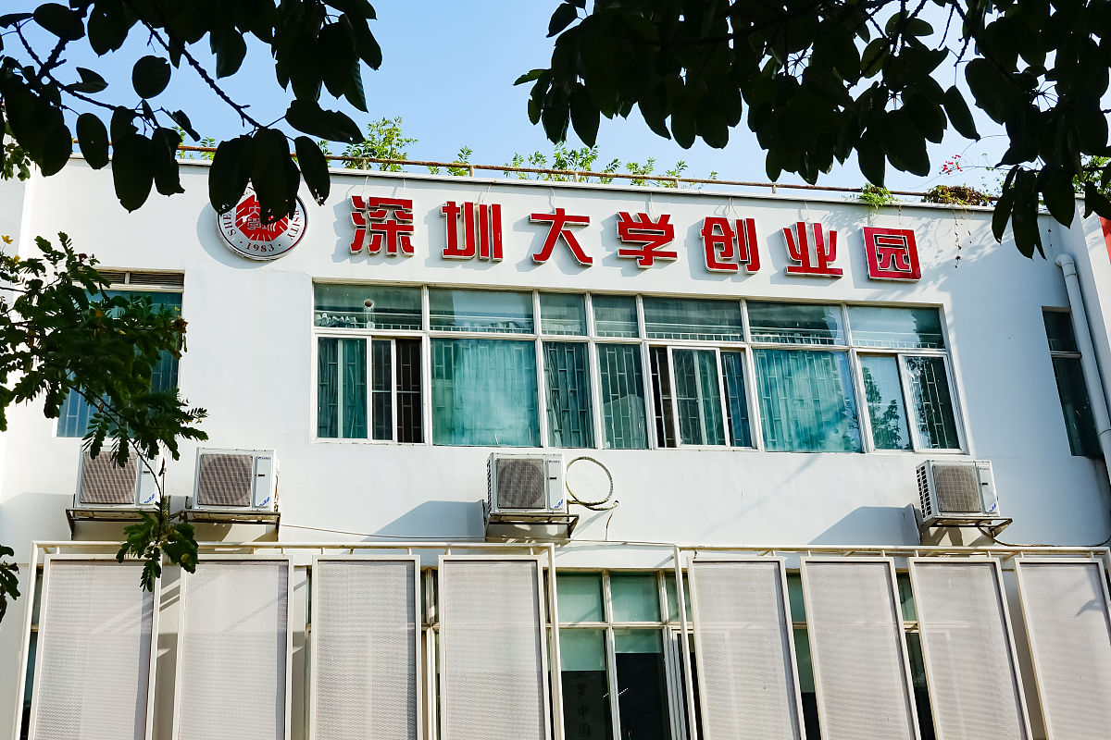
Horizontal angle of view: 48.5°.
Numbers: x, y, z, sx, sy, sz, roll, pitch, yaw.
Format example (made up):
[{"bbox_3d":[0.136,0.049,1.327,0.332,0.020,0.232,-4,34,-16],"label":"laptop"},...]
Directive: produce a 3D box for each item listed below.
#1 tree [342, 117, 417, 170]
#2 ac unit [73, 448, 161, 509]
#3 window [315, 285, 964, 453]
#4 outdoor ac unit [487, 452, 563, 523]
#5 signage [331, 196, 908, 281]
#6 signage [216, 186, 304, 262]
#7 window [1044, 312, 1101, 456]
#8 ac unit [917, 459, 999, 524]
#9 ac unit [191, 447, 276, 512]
[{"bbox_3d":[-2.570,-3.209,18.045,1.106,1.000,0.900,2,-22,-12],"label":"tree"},{"bbox_3d":[-5.170,1.335,14.694,0.925,0.780,0.390,2,-22,-12],"label":"ac unit"},{"bbox_3d":[1.321,0.016,17.118,9.245,2.347,0.130,2,-22,-12],"label":"window"},{"bbox_3d":[-0.367,1.496,15.714,0.925,0.780,0.390,2,-22,-12],"label":"outdoor ac unit"},{"bbox_3d":[1.316,-1.854,17.713,8.401,0.858,0.110,2,-22,-12],"label":"signage"},{"bbox_3d":[-3.928,-1.985,16.581,1.161,1.161,0.110,2,-22,-12],"label":"signage"},{"bbox_3d":[7.705,0.194,18.489,0.547,2.409,0.130,2,-22,-12],"label":"window"},{"bbox_3d":[5.532,1.685,16.971,0.925,0.780,0.390,2,-22,-12],"label":"ac unit"},{"bbox_3d":[-3.872,1.387,14.966,0.925,0.780,0.390,2,-22,-12],"label":"ac unit"}]

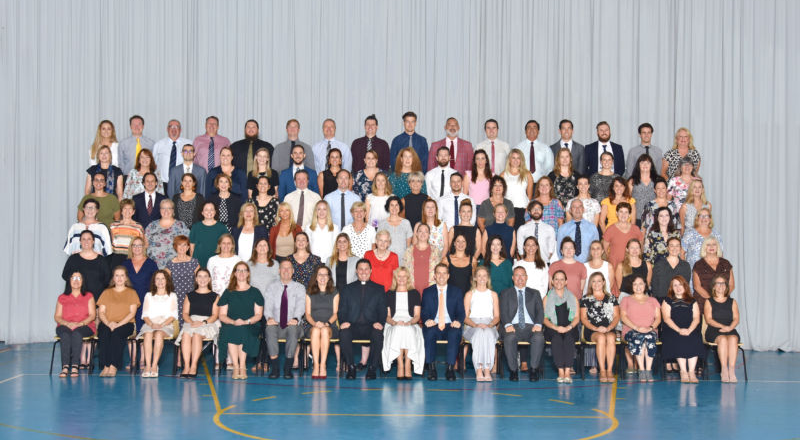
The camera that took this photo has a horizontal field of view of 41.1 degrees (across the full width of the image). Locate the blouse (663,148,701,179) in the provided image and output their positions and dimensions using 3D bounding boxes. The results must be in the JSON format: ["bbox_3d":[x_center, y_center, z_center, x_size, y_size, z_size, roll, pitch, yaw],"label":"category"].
[{"bbox_3d":[3.843,-0.669,14.490,0.490,0.620,0.290,0,-2,6],"label":"blouse"}]

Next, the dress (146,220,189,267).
[{"bbox_3d":[-2.950,0.335,13.540,0.570,0.670,0.340,1,-2,-7],"label":"dress"}]

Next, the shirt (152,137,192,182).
[{"bbox_3d":[-3.088,-0.796,14.490,0.550,0.650,0.310,1,-2,-5],"label":"shirt"}]

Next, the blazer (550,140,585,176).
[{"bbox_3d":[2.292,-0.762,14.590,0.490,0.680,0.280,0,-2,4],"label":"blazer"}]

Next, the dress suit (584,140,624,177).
[{"bbox_3d":[2.782,-0.694,14.488,0.550,0.760,0.320,0,-2,4],"label":"dress suit"}]

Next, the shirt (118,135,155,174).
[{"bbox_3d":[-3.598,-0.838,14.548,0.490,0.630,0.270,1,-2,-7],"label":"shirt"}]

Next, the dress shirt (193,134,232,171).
[{"bbox_3d":[-2.572,-0.847,14.590,0.530,0.660,0.310,1,-2,-5],"label":"dress shirt"}]

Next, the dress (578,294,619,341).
[{"bbox_3d":[2.373,1.174,12.630,0.450,0.570,0.470,0,-2,6],"label":"dress"}]

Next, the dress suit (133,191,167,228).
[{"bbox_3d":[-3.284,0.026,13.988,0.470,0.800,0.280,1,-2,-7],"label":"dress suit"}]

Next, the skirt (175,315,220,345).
[{"bbox_3d":[-2.383,1.311,12.620,0.540,0.340,0.500,1,-2,1],"label":"skirt"}]

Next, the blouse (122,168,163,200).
[{"bbox_3d":[-3.417,-0.372,14.191,0.520,0.600,0.280,1,-2,-8],"label":"blouse"}]

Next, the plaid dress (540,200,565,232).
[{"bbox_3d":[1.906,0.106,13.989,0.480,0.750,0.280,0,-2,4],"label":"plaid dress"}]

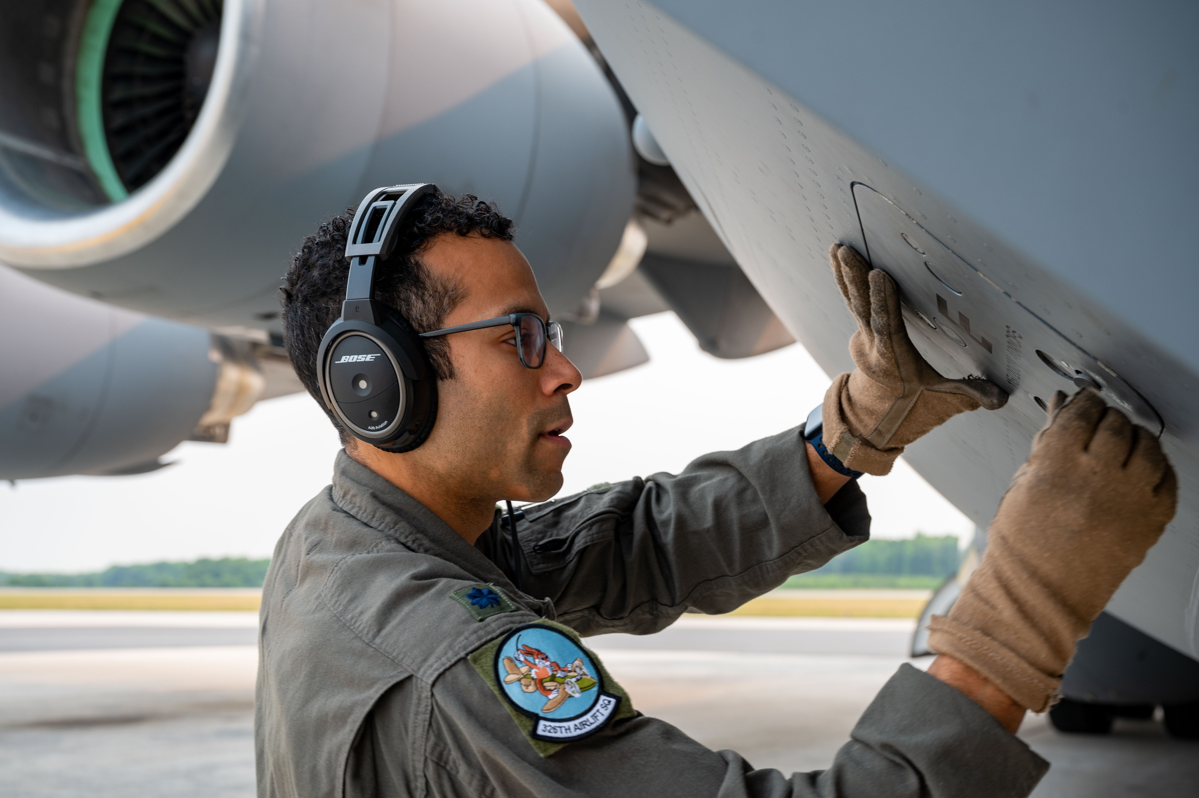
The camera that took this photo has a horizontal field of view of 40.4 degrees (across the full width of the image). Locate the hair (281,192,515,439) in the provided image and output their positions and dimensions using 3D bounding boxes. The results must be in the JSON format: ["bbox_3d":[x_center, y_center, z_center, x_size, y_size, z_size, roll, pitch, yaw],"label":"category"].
[{"bbox_3d":[-0.159,-0.065,1.300,0.197,0.195,0.172,-8,-9,17],"label":"hair"}]

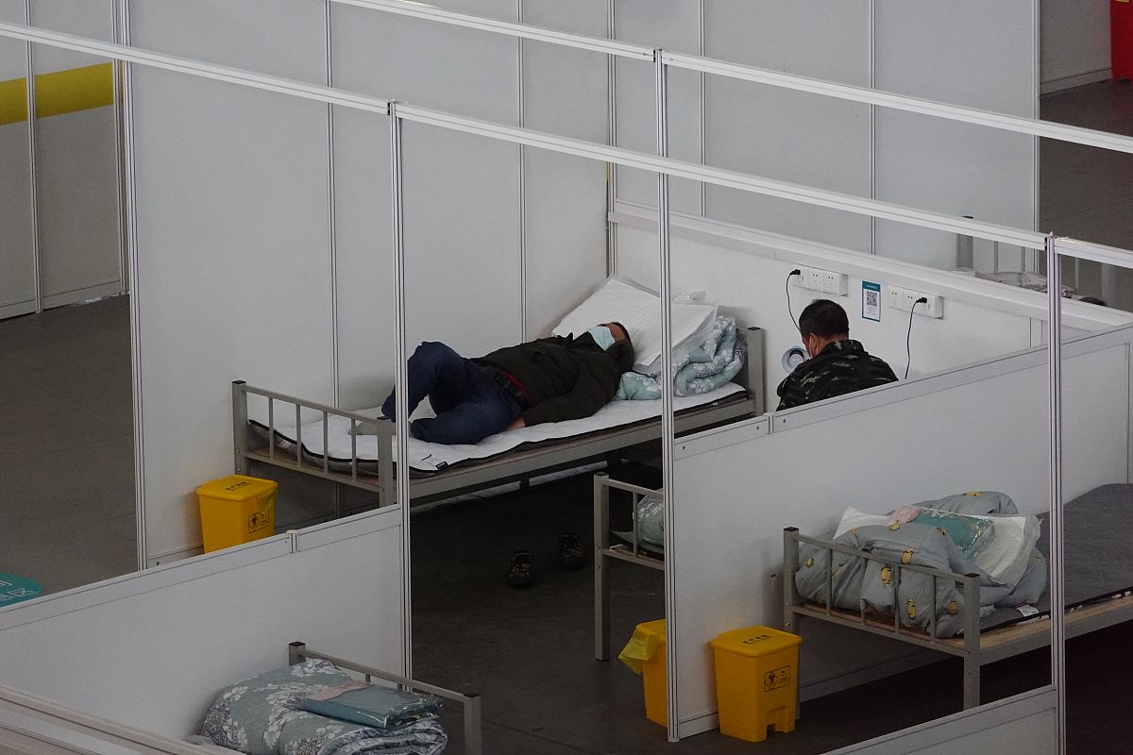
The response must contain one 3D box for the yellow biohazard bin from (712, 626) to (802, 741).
[{"bbox_3d":[0.681,1.095,22.354,0.245,0.345,0.220,-14,19,-41],"label":"yellow biohazard bin"}]

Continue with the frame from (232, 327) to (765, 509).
[{"bbox_3d":[-0.250,0.254,25.030,2.030,0.705,0.890,-14,19,-41],"label":"frame"}]

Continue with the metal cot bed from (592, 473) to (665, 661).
[{"bbox_3d":[1.155,0.595,23.564,2.030,0.705,0.900,-14,19,-41],"label":"metal cot bed"}]

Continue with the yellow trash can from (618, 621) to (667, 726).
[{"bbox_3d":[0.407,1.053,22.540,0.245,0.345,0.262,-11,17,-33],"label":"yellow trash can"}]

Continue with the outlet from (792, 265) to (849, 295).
[{"bbox_3d":[1.007,-0.395,25.002,0.046,0.088,0.262,-14,19,-41],"label":"outlet"}]

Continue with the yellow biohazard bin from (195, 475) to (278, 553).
[{"bbox_3d":[-1.277,0.585,24.531,0.225,0.345,0.245,10,18,37],"label":"yellow biohazard bin"}]

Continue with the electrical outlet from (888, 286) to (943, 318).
[{"bbox_3d":[1.366,-0.305,24.623,0.046,0.088,0.260,-14,19,-41],"label":"electrical outlet"}]

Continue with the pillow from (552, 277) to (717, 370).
[{"bbox_3d":[0.274,-0.191,25.534,0.610,0.120,0.405,14,47,46],"label":"pillow"}]

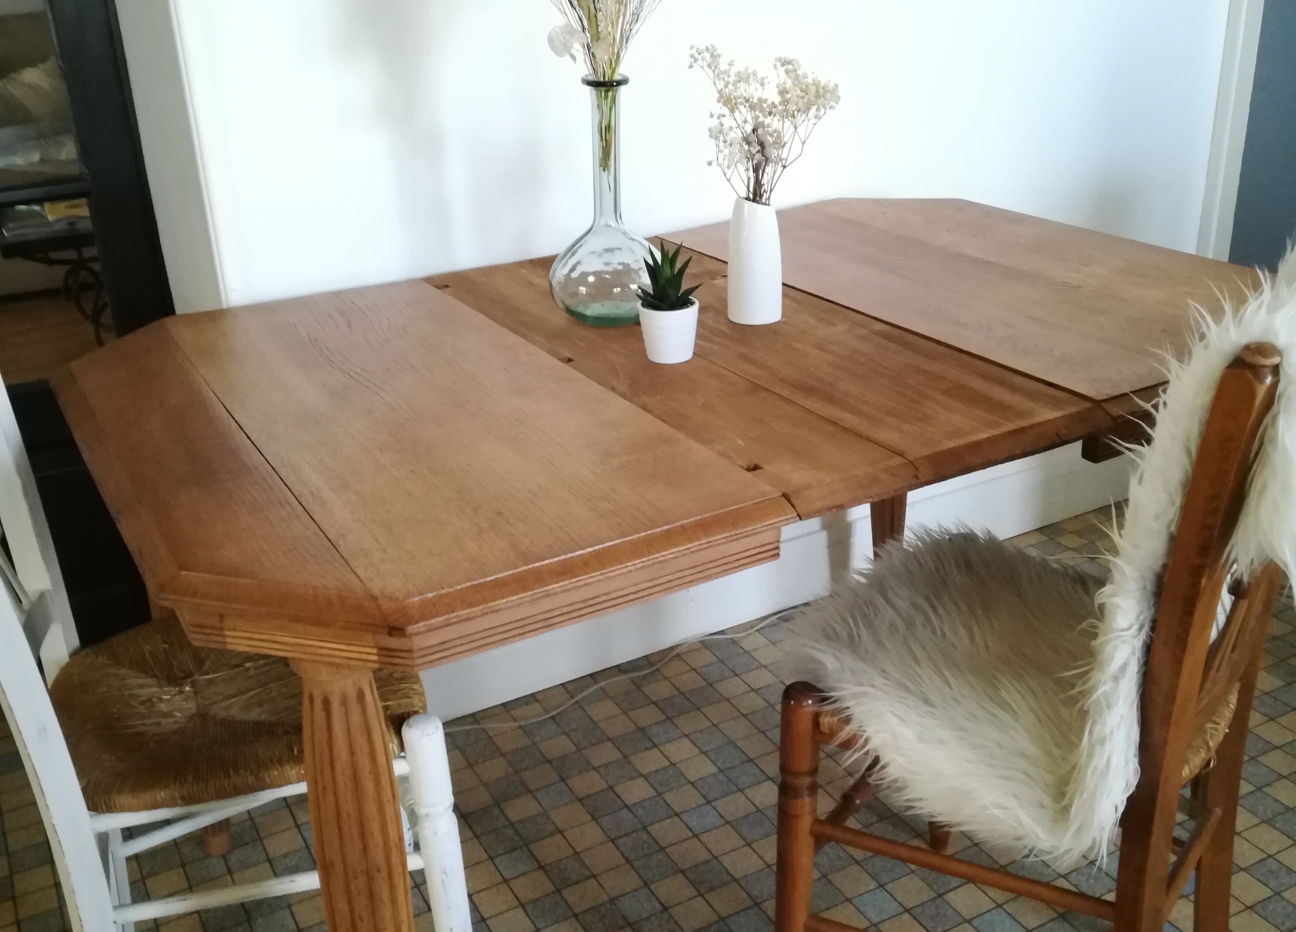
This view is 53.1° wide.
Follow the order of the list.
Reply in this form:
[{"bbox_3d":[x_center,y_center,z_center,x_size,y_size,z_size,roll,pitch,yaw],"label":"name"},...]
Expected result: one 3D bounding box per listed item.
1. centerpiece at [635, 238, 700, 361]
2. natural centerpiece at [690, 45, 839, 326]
[{"bbox_3d":[0.022,-0.185,1.447,0.071,0.131,0.071,-2,23,1],"label":"centerpiece"},{"bbox_3d":[0.138,-0.326,1.531,0.166,0.314,0.144,-2,23,1],"label":"natural centerpiece"}]

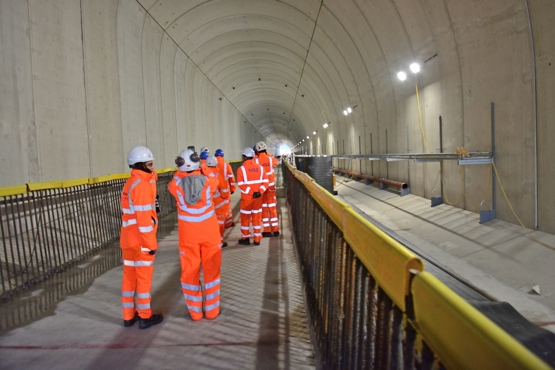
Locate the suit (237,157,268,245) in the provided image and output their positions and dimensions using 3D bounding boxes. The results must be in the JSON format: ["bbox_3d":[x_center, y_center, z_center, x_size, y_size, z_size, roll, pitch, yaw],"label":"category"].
[{"bbox_3d":[-0.471,0.261,7.850,0.600,1.560,0.380,-2,5,-8],"label":"suit"}]

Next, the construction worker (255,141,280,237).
[{"bbox_3d":[-0.194,0.074,8.500,0.580,1.920,0.440,-1,4,6],"label":"construction worker"}]

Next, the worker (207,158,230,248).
[{"bbox_3d":[-1.125,0.259,7.800,0.520,1.700,0.460,1,5,25],"label":"worker"}]

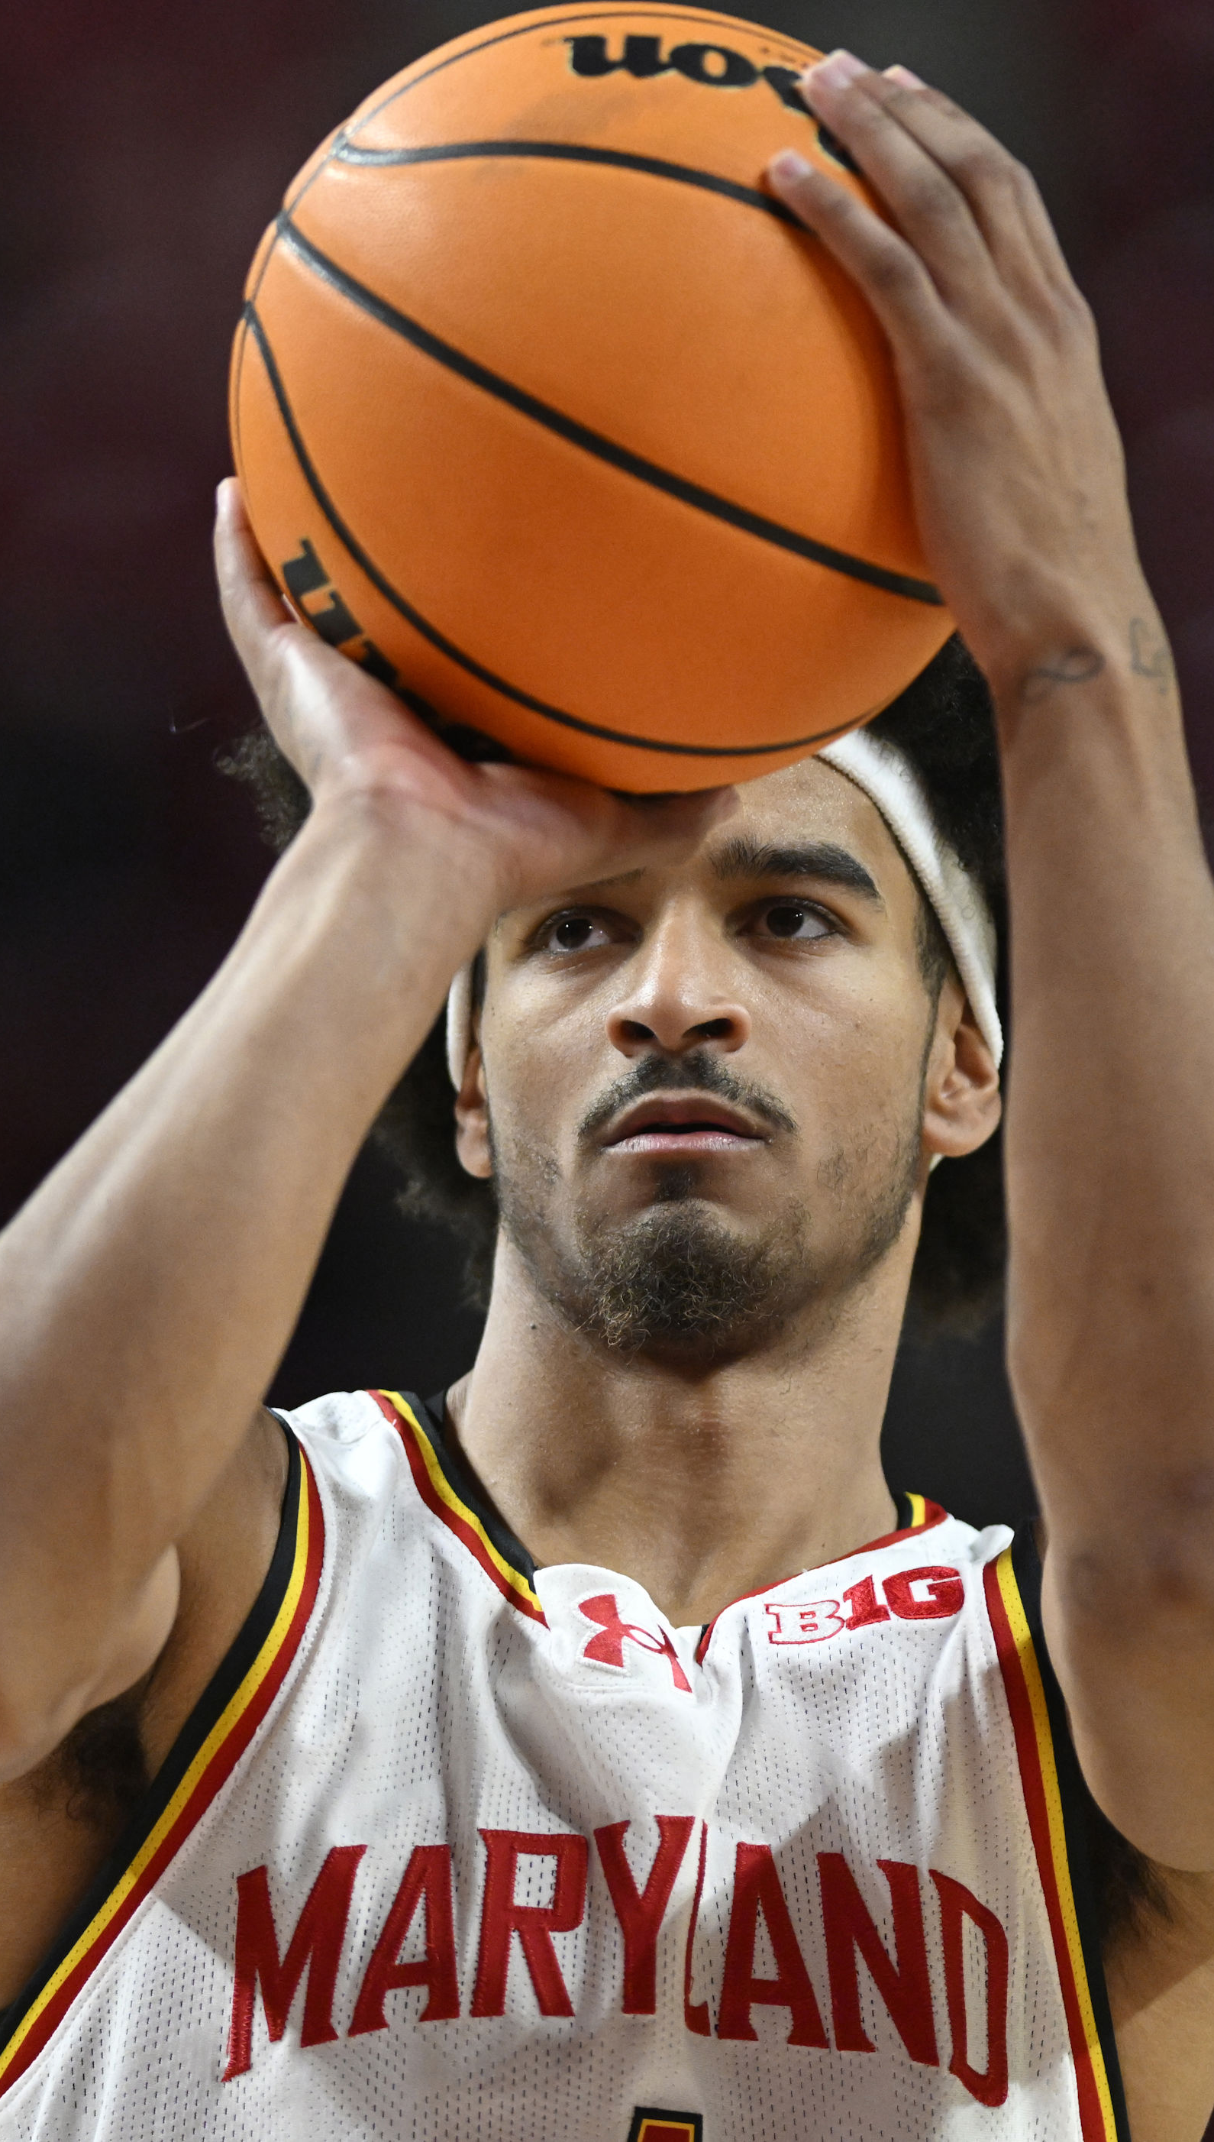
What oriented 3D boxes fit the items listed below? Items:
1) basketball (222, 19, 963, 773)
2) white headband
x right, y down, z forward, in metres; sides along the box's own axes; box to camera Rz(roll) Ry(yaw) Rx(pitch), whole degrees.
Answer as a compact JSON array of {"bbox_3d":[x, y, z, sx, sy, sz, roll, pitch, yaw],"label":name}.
[{"bbox_3d":[0.007,-0.204,8.130,0.241,0.241,0.241,0,-7,0],"label":"basketball"},{"bbox_3d":[0.037,-0.035,8.360,0.176,0.060,0.195,-3,-42,8],"label":"white headband"}]

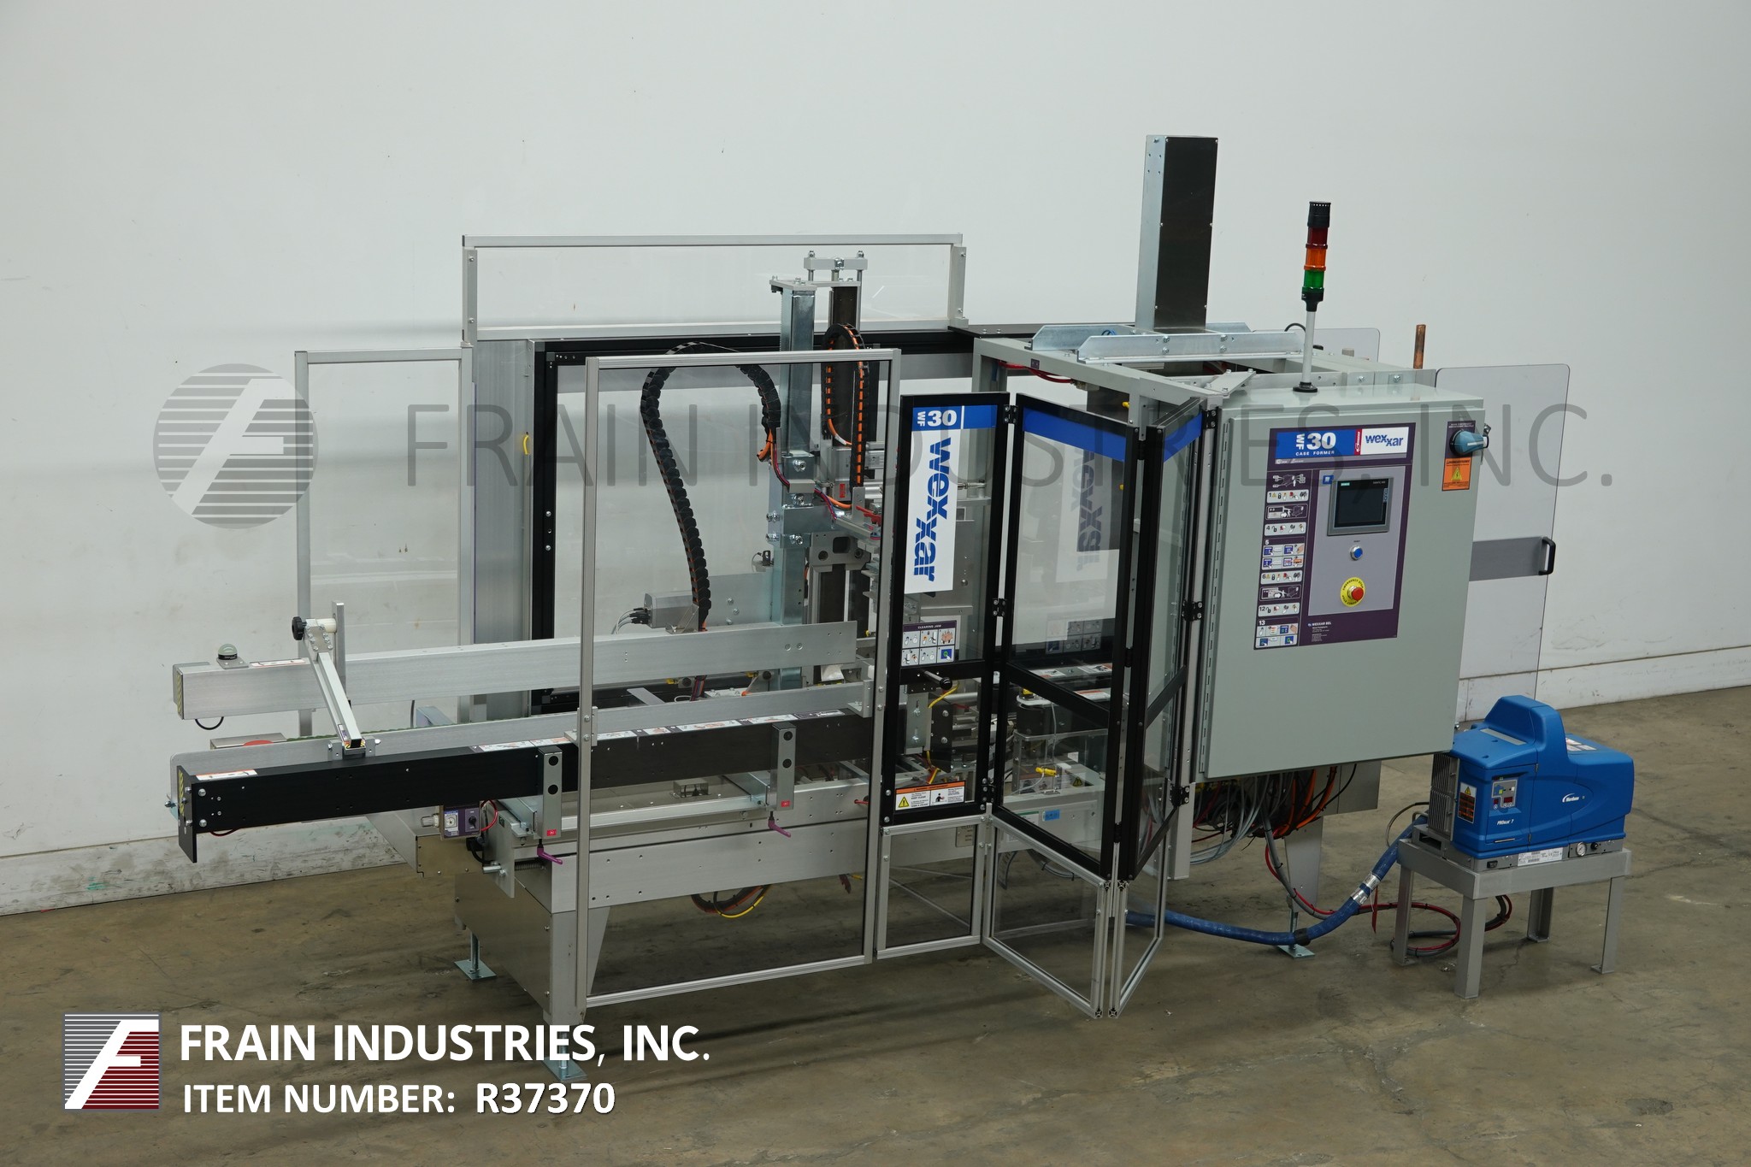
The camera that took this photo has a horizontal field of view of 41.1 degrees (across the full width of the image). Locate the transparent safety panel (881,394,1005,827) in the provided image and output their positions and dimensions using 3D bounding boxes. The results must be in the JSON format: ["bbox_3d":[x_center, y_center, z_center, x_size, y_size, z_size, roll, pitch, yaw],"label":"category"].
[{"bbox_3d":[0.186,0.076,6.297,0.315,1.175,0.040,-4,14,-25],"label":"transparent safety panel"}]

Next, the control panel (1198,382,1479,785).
[{"bbox_3d":[1.267,-0.016,6.765,0.914,1.058,0.330,-4,14,-27],"label":"control panel"}]

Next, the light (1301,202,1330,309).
[{"bbox_3d":[1.251,-0.927,6.626,0.060,0.305,0.060,2,13,0],"label":"light"}]

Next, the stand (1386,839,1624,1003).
[{"bbox_3d":[1.942,0.988,7.162,0.610,0.386,0.350,-4,14,-27],"label":"stand"}]

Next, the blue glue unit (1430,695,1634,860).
[{"bbox_3d":[1.970,0.561,7.063,0.600,0.475,0.300,-4,14,-27],"label":"blue glue unit"}]

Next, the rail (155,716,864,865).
[{"bbox_3d":[-0.744,0.468,5.801,1.900,0.190,0.160,-4,14,-27],"label":"rail"}]

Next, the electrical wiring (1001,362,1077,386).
[{"bbox_3d":[0.495,-0.643,7.104,0.045,0.045,0.420,-4,14,-27],"label":"electrical wiring"}]

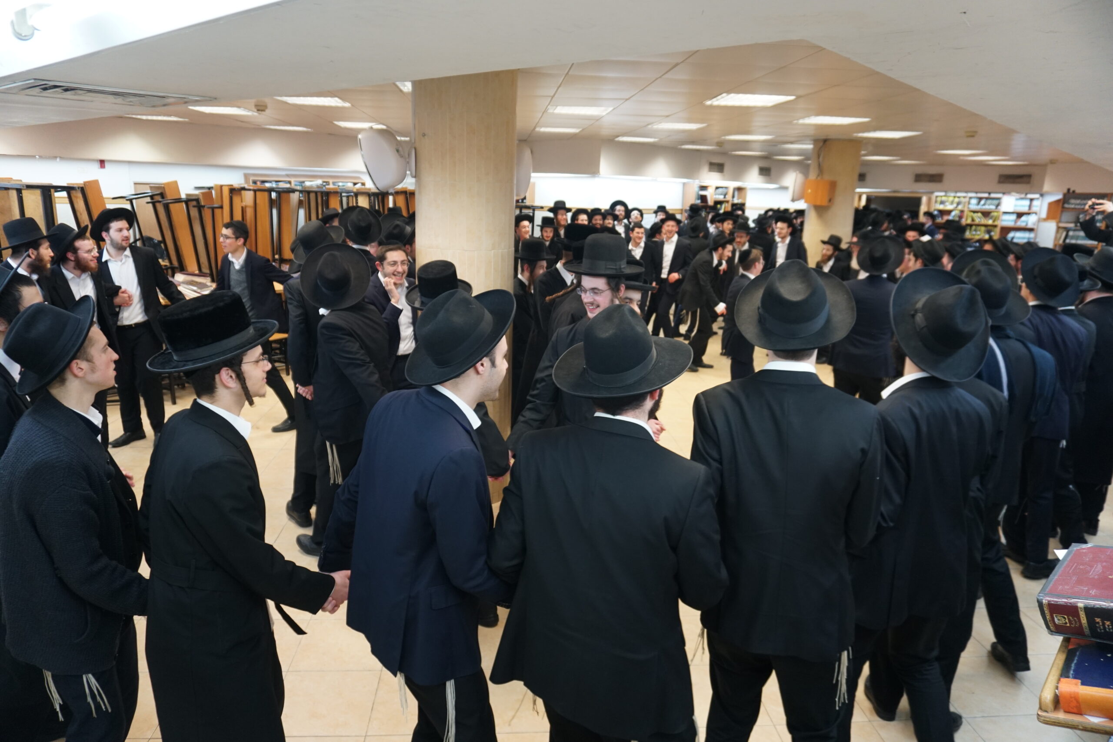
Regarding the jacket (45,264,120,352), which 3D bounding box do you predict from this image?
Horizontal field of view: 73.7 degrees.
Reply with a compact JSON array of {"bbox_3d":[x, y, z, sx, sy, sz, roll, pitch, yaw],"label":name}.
[{"bbox_3d":[-3.328,-0.379,5.177,0.400,0.750,0.580,12,17,36],"label":"jacket"}]

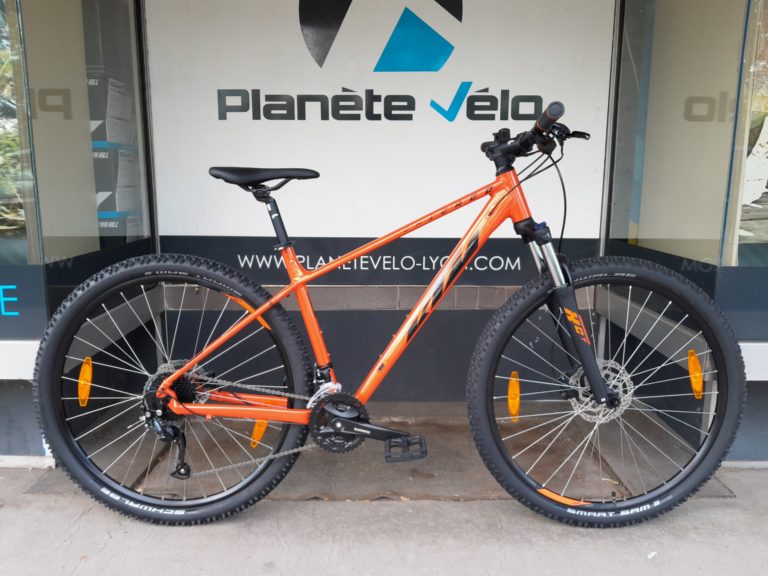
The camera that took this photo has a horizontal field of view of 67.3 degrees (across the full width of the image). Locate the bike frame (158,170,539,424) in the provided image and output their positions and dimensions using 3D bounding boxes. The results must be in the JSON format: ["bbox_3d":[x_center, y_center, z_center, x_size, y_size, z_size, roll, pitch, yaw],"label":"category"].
[{"bbox_3d":[-0.092,0.032,1.488,0.952,0.665,0.156,0,7,-1],"label":"bike frame"}]

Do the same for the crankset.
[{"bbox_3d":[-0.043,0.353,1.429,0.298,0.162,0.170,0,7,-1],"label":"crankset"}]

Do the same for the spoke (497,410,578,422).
[{"bbox_3d":[0.423,0.336,1.528,0.247,0.004,0.004,-7,6,9],"label":"spoke"}]

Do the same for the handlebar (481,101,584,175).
[{"bbox_3d":[0.340,-0.352,1.446,0.165,0.125,0.720,1,7,1],"label":"handlebar"}]

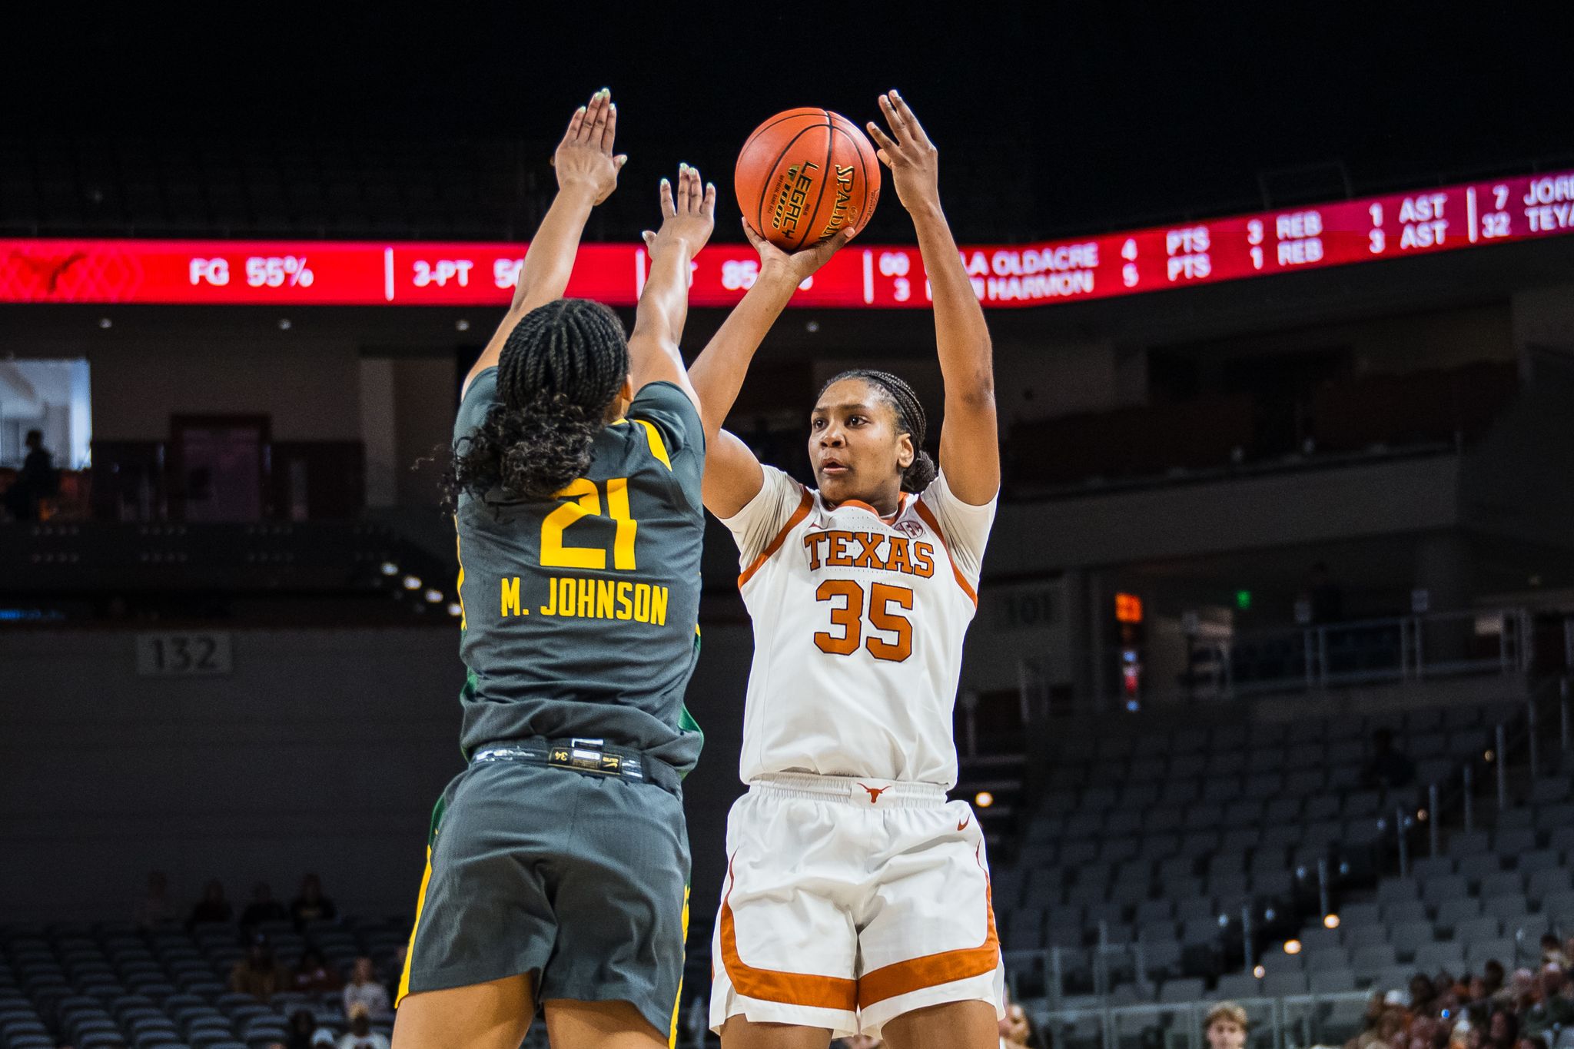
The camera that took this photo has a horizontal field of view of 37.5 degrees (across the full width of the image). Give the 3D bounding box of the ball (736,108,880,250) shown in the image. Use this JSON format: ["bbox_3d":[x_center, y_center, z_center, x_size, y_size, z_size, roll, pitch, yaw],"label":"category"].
[{"bbox_3d":[0.034,-0.549,3.700,0.233,0.233,0.233,-2,-13,0],"label":"ball"}]

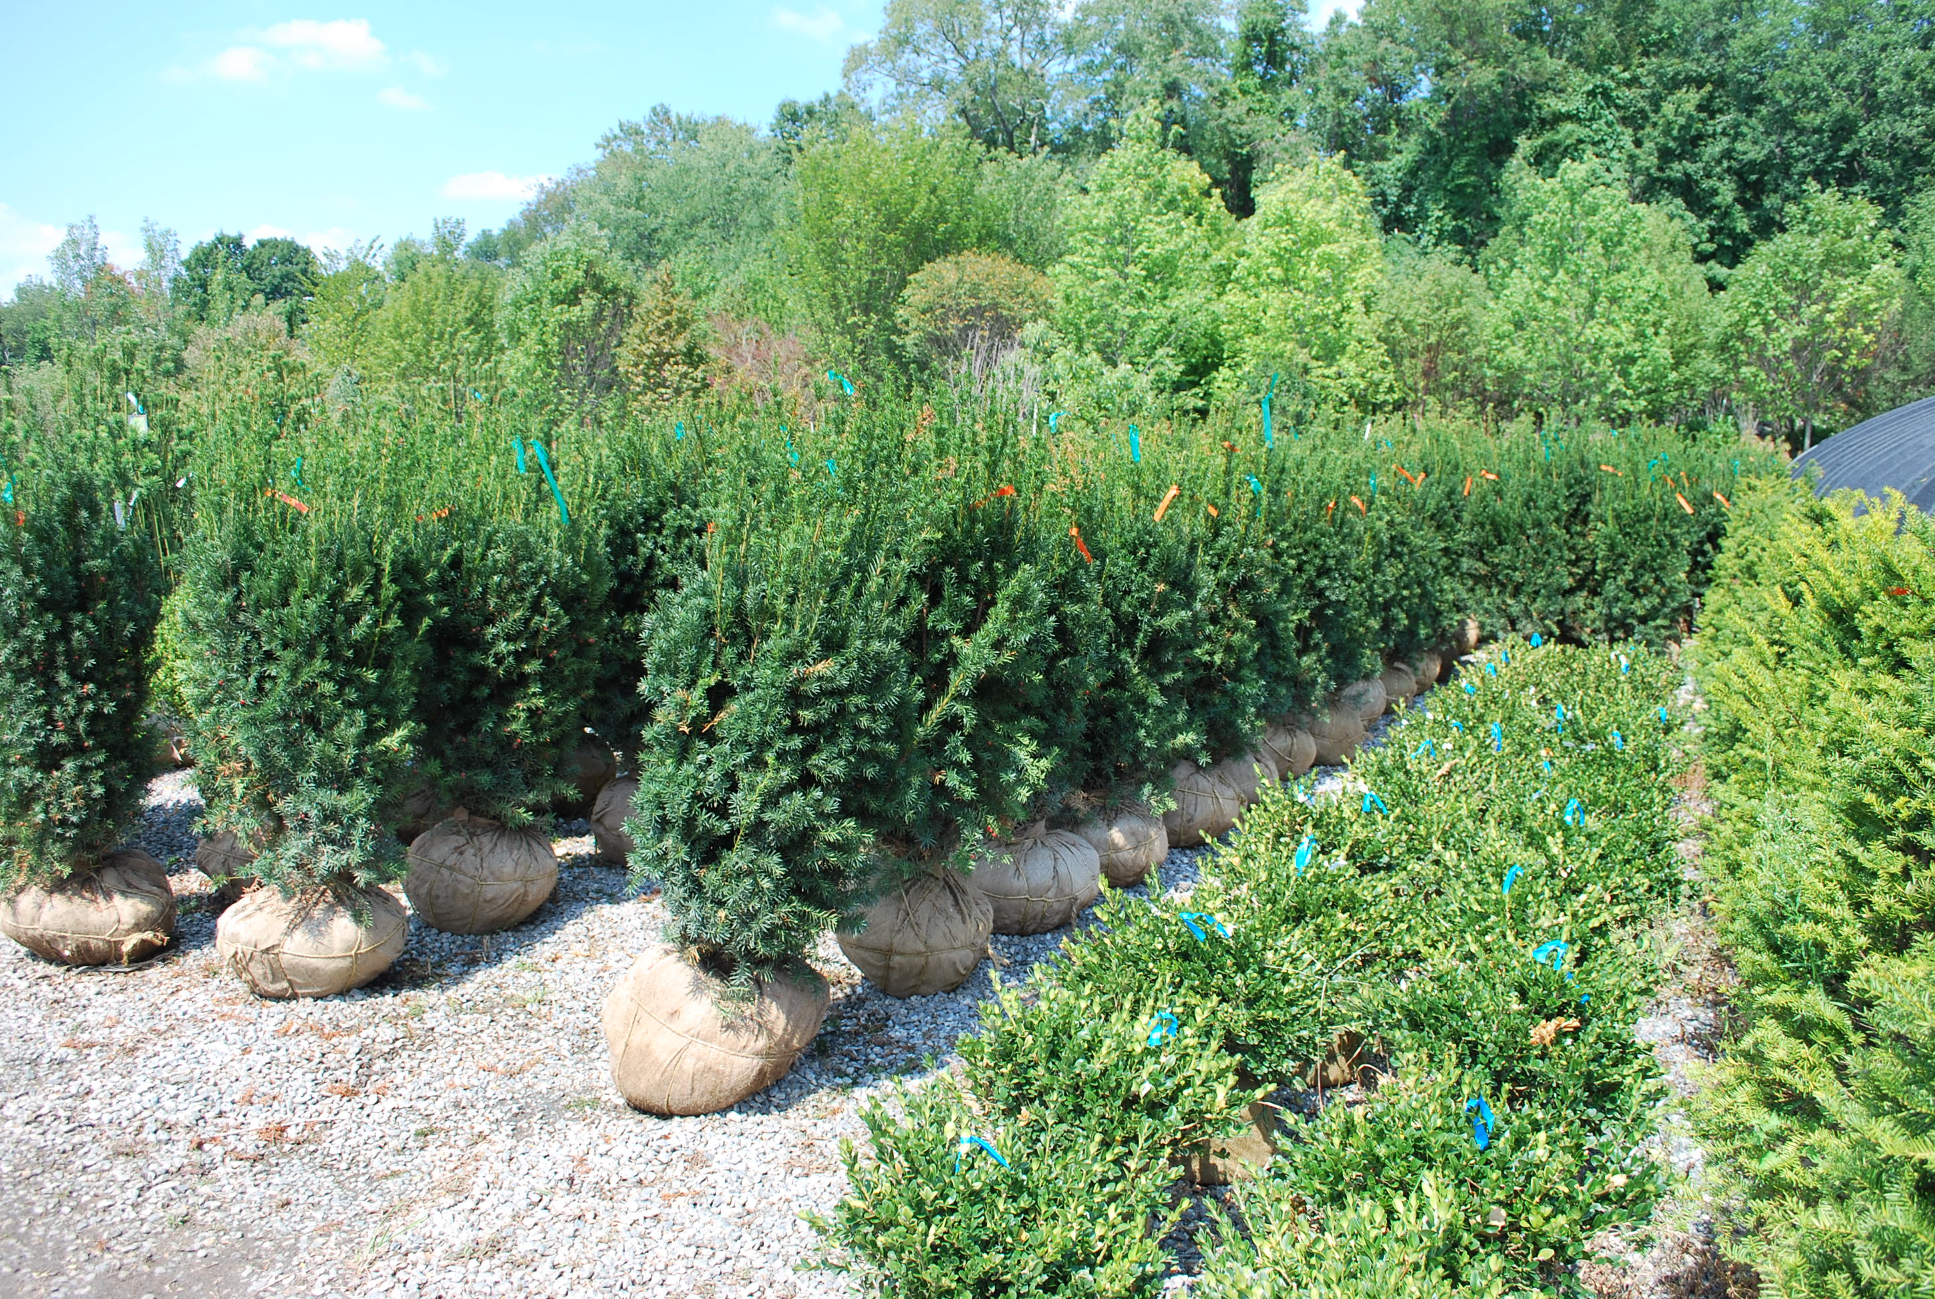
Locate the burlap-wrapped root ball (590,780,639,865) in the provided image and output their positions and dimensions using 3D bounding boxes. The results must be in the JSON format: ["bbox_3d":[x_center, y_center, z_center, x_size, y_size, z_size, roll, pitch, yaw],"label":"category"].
[{"bbox_3d":[-1.210,0.661,5.649,0.487,0.353,0.487,0,8,0],"label":"burlap-wrapped root ball"}]

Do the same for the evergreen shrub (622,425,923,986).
[{"bbox_3d":[-0.464,0.143,3.538,0.710,1.360,0.710,0,8,0],"label":"evergreen shrub"}]

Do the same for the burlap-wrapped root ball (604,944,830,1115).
[{"bbox_3d":[-0.626,0.948,3.656,0.551,0.364,0.551,0,8,0],"label":"burlap-wrapped root ball"}]

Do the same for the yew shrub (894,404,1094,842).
[{"bbox_3d":[0.020,-0.049,4.239,0.690,1.312,0.690,0,8,0],"label":"yew shrub"}]

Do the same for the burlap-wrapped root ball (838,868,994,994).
[{"bbox_3d":[-0.160,0.846,4.370,0.462,0.359,0.462,0,8,0],"label":"burlap-wrapped root ball"}]

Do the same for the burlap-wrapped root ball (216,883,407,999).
[{"bbox_3d":[-1.972,0.875,4.389,0.512,0.295,0.512,0,8,0],"label":"burlap-wrapped root ball"}]

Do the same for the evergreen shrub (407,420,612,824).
[{"bbox_3d":[-1.509,-0.085,4.778,0.637,1.324,0.637,0,8,0],"label":"evergreen shrub"}]

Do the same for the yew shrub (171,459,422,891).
[{"bbox_3d":[-1.954,0.081,4.272,0.627,1.270,0.627,0,8,0],"label":"yew shrub"}]

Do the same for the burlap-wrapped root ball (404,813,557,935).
[{"bbox_3d":[-1.638,0.753,4.901,0.481,0.388,0.481,0,8,0],"label":"burlap-wrapped root ball"}]

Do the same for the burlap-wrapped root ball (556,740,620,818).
[{"bbox_3d":[-1.779,0.553,6.398,0.471,0.349,0.471,0,8,0],"label":"burlap-wrapped root ball"}]

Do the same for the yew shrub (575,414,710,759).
[{"bbox_3d":[-1.202,-0.200,5.523,0.621,1.341,0.621,0,8,0],"label":"yew shrub"}]

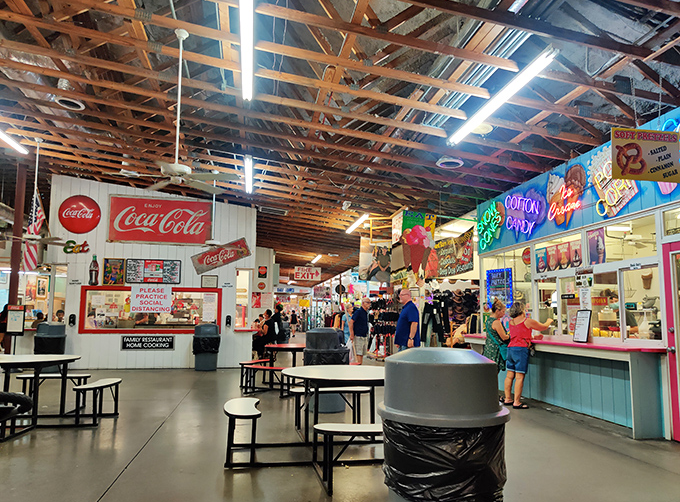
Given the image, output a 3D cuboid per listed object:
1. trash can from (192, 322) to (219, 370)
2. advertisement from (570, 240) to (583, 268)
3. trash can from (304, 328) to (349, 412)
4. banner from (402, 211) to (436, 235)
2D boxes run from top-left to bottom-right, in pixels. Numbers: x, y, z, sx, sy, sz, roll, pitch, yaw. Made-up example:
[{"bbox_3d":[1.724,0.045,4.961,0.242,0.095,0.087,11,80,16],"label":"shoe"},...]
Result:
[{"bbox_3d":[-3.285,2.363,13.133,0.620,1.050,0.620,2,-7,-13],"label":"trash can"},{"bbox_3d":[3.221,0.044,7.224,0.020,0.358,0.255,2,-7,-9],"label":"advertisement"},{"bbox_3d":[-0.159,1.563,7.029,0.590,1.060,0.590,1,-7,0],"label":"trash can"},{"bbox_3d":[1.469,-0.453,9.800,0.720,0.550,0.050,4,-8,-25],"label":"banner"}]

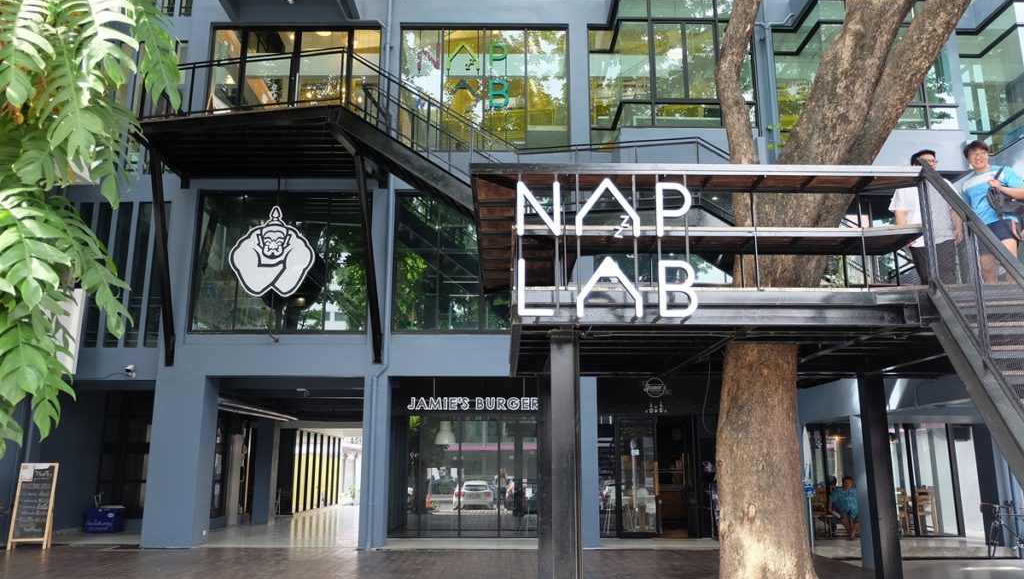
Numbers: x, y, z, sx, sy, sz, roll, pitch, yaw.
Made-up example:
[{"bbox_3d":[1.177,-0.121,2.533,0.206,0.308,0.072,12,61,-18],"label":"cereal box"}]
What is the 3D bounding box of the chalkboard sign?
[{"bbox_3d":[-7.973,3.646,12.939,0.624,1.394,0.360,2,-12,-7],"label":"chalkboard sign"}]

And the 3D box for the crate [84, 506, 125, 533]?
[{"bbox_3d":[-8.272,4.689,15.644,0.604,0.486,0.419,0,-12,0],"label":"crate"}]

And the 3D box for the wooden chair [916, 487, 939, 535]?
[{"bbox_3d":[8.359,4.446,15.473,0.400,0.919,0.430,-4,-13,19],"label":"wooden chair"}]

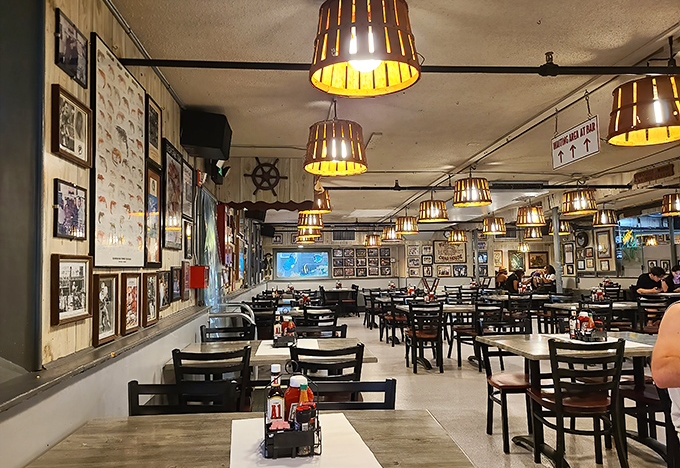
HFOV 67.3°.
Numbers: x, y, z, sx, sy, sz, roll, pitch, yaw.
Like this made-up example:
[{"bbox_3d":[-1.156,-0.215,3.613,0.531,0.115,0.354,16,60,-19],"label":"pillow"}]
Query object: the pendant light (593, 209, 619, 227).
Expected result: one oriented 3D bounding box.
[{"bbox_3d":[5.490,-0.324,10.560,0.455,0.310,0.455,-1,-4,-5],"label":"pendant light"}]

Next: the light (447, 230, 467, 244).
[{"bbox_3d":[2.686,0.068,11.644,0.455,0.310,0.455,-1,-4,-5],"label":"light"}]

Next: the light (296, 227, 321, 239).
[{"bbox_3d":[-0.641,-0.102,10.760,0.455,0.310,0.455,-1,-4,-5],"label":"light"}]

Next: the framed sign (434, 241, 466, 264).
[{"bbox_3d":[3.351,0.558,15.500,1.020,0.690,0.040,-1,-4,-5],"label":"framed sign"}]

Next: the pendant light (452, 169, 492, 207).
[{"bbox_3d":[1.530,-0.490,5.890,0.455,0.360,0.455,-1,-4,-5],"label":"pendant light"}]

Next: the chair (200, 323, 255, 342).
[{"bbox_3d":[-0.808,1.089,3.581,0.420,0.840,0.460,-1,-4,-4],"label":"chair"}]

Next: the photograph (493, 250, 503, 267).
[{"bbox_3d":[4.024,0.641,13.000,0.290,0.430,0.030,-1,-4,-4],"label":"photograph"}]

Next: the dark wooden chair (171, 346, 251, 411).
[{"bbox_3d":[-0.728,1.080,3.054,0.430,0.840,0.470,-1,-4,-5],"label":"dark wooden chair"}]

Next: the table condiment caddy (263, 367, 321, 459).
[{"bbox_3d":[-0.148,0.526,1.574,0.170,0.260,0.155,0,-4,-5],"label":"table condiment caddy"}]

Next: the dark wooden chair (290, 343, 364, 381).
[{"bbox_3d":[-0.080,1.071,3.110,0.430,0.840,0.470,-1,-4,-5],"label":"dark wooden chair"}]

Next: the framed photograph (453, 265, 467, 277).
[{"bbox_3d":[2.968,0.923,12.600,0.340,0.280,0.030,-1,-4,-4],"label":"framed photograph"}]

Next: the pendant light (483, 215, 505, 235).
[{"bbox_3d":[3.335,-0.165,11.010,0.455,0.310,0.455,-1,-4,-5],"label":"pendant light"}]

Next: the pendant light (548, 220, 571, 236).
[{"bbox_3d":[4.580,-0.125,10.633,0.455,0.300,0.455,-1,-4,-5],"label":"pendant light"}]

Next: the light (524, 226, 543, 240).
[{"bbox_3d":[5.307,-0.023,14.010,0.455,0.310,0.455,-1,-4,-5],"label":"light"}]

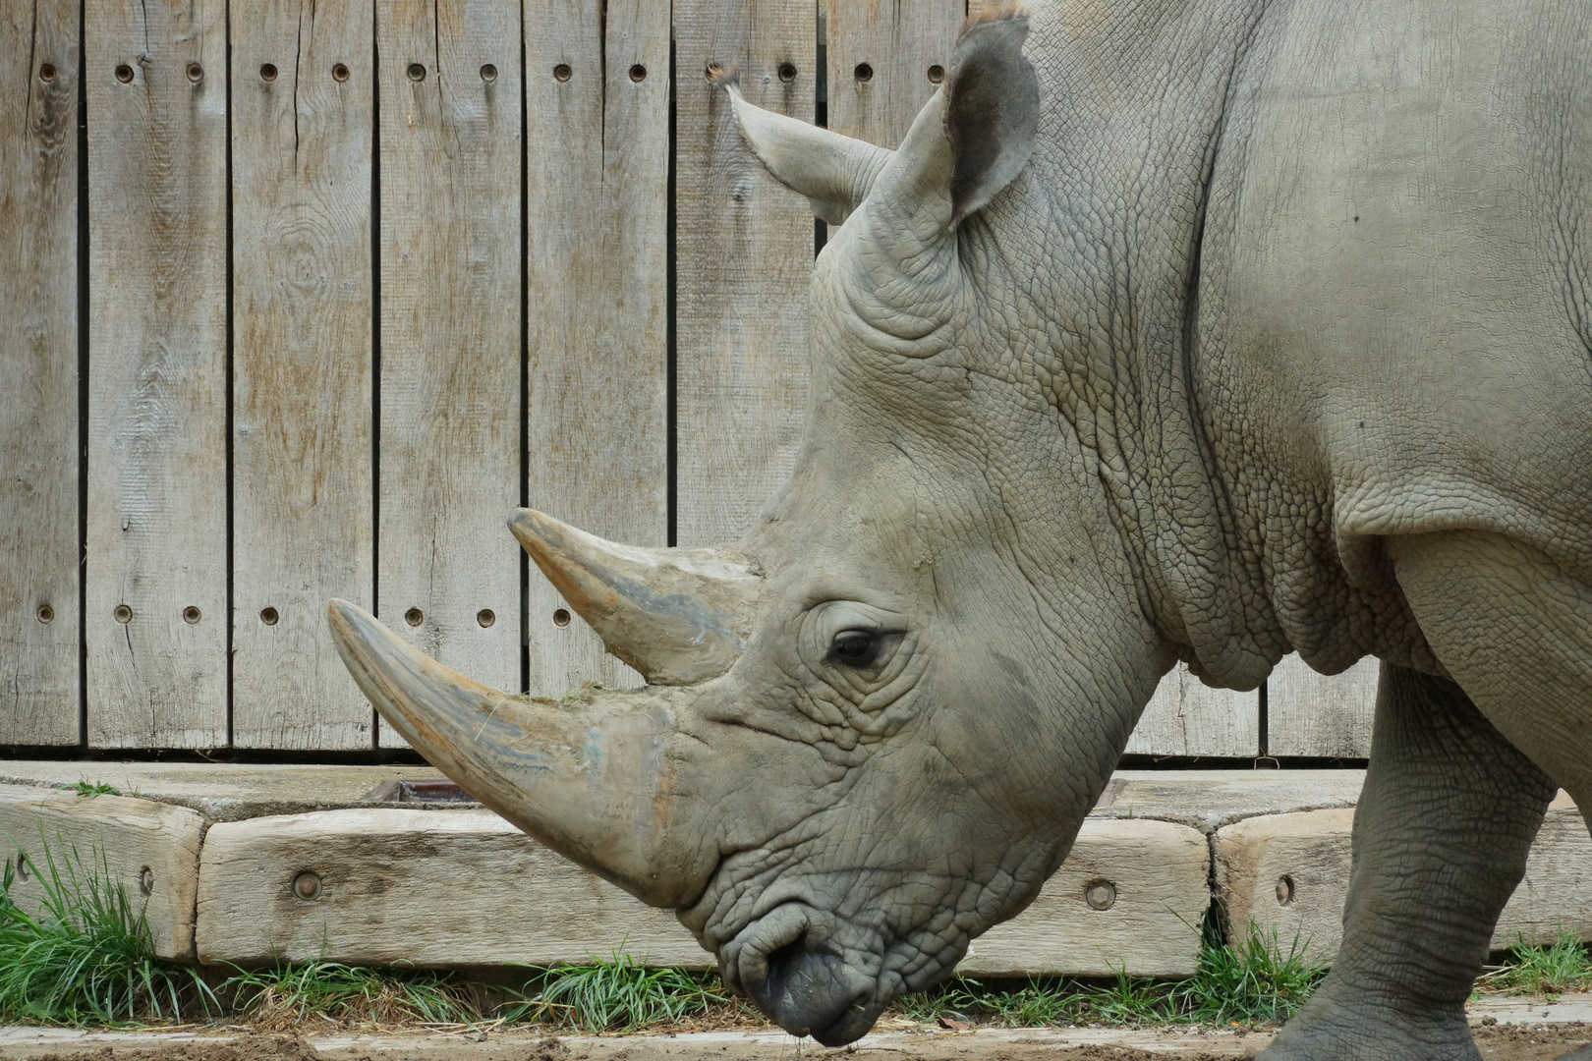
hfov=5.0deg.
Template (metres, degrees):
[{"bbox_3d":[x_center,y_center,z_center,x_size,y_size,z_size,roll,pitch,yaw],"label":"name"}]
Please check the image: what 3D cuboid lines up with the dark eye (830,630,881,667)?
[{"bbox_3d":[0.063,0.125,19.140,0.052,0.040,0.032,1,3,12],"label":"dark eye"}]

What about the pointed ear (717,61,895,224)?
[{"bbox_3d":[0.011,-0.416,19.450,0.215,0.085,0.100,37,55,18],"label":"pointed ear"}]

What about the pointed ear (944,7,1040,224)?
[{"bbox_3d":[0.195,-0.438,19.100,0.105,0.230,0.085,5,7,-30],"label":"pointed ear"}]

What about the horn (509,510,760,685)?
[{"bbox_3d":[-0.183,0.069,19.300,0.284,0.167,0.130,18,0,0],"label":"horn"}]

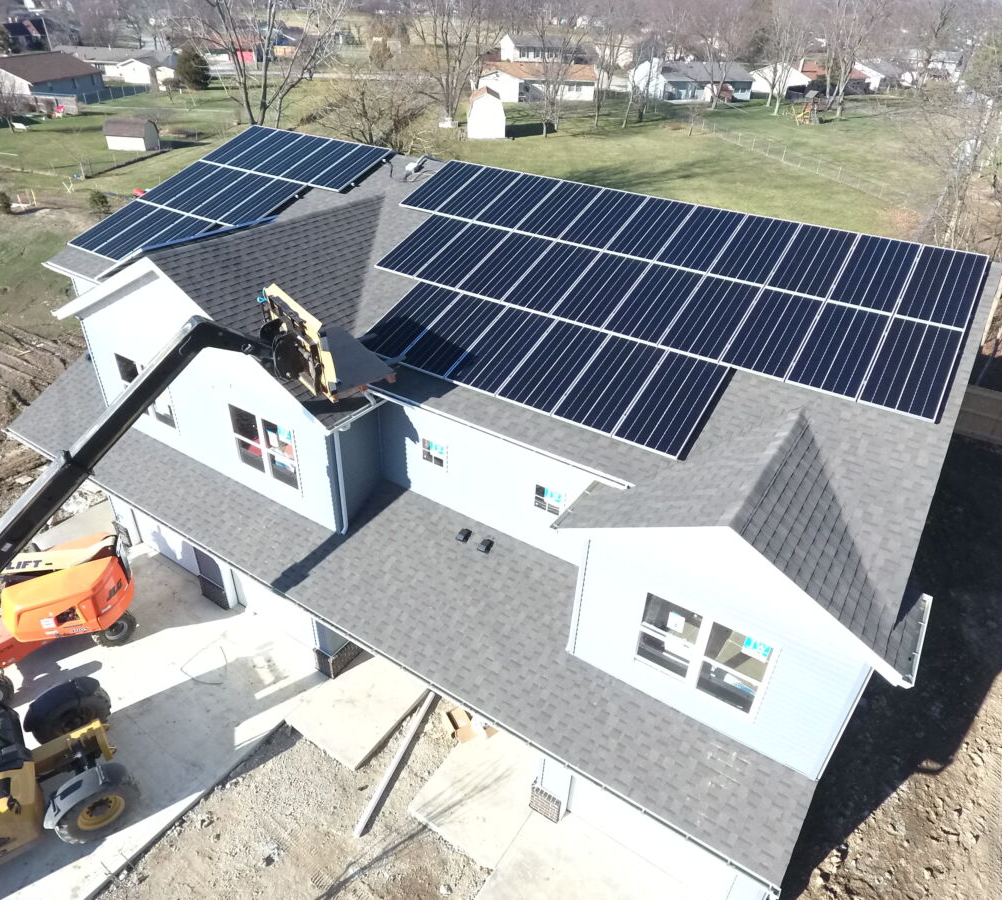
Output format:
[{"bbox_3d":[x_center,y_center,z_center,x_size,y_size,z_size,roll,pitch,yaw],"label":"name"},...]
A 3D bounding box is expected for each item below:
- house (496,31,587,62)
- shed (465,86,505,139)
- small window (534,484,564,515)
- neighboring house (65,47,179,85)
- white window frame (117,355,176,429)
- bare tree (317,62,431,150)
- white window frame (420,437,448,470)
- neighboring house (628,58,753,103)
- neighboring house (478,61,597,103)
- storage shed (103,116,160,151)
[{"bbox_3d":[9.229,-88.589,153.503,15.500,6.300,9.500,-5,33,-12],"label":"house"},{"bbox_3d":[-1.545,-33.135,68.053,3.700,4.100,4.200,-2,33,-8],"label":"shed"},{"bbox_3d":[0.763,0.846,11.287,0.590,0.550,0.100,21,37,26],"label":"small window"},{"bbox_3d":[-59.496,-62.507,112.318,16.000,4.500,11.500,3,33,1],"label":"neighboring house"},{"bbox_3d":[-6.967,-1.154,13.605,1.580,1.240,0.120,21,37,26],"label":"white window frame"},{"bbox_3d":[-11.216,-30.163,61.106,7.600,6.500,7.000,2,33,0],"label":"bare tree"},{"bbox_3d":[-1.217,0.073,12.334,0.590,0.550,0.100,21,37,26],"label":"white window frame"},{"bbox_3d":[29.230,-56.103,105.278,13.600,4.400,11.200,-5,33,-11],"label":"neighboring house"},{"bbox_3d":[4.700,-52.108,98.027,16.000,4.400,11.000,1,33,-3],"label":"neighboring house"},{"bbox_3d":[-32.751,-27.998,61.390,3.100,2.400,2.400,0,33,-4],"label":"storage shed"}]

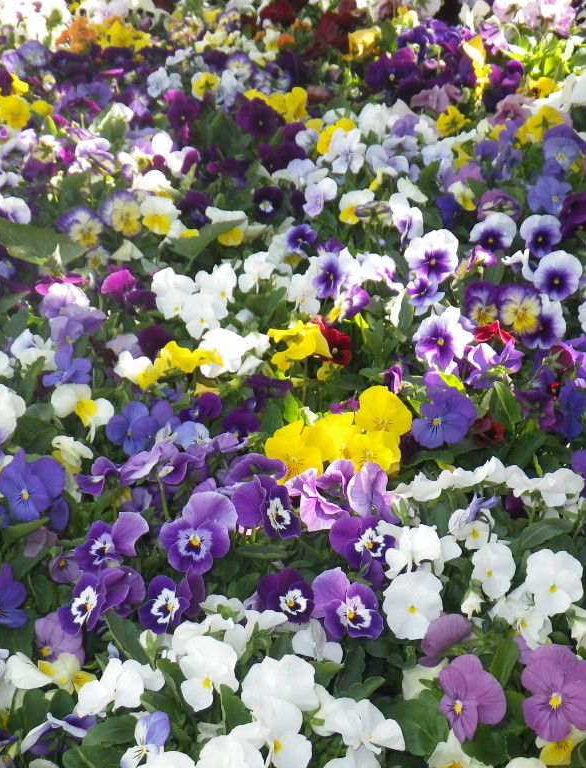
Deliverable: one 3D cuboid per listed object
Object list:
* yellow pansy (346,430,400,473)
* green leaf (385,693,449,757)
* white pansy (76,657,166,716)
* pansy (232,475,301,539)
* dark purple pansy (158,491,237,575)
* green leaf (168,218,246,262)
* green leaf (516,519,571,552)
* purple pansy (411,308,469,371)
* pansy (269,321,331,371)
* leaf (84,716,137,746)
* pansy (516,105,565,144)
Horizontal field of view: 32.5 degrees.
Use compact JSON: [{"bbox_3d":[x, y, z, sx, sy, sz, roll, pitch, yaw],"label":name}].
[{"bbox_3d":[0.071,0.061,0.895,0.047,0.046,0.022,-1,-8,4],"label":"yellow pansy"},{"bbox_3d":[0.085,0.233,0.690,0.052,0.013,0.038,34,63,16],"label":"green leaf"},{"bbox_3d":[-0.105,0.184,0.611,0.051,0.037,0.030,0,-3,0],"label":"white pansy"},{"bbox_3d":[-0.022,0.111,0.906,0.065,0.059,0.025,-28,18,-29],"label":"pansy"},{"bbox_3d":[-0.068,0.106,0.719,0.052,0.022,0.058,12,79,2],"label":"dark purple pansy"},{"bbox_3d":[-0.111,-0.183,1.285,0.095,0.022,0.038,-34,46,-21],"label":"green leaf"},{"bbox_3d":[0.203,0.122,0.811,0.053,0.012,0.028,-30,51,-8],"label":"green leaf"},{"bbox_3d":[0.143,-0.043,0.970,0.053,0.058,0.022,-4,-7,5],"label":"purple pansy"},{"bbox_3d":[0.006,-0.035,0.916,0.032,0.040,0.050,-12,34,-44],"label":"pansy"},{"bbox_3d":[-0.111,0.210,0.610,0.042,0.010,0.026,-6,35,8],"label":"leaf"},{"bbox_3d":[0.306,-0.321,1.250,0.056,0.052,0.025,-6,26,3],"label":"pansy"}]

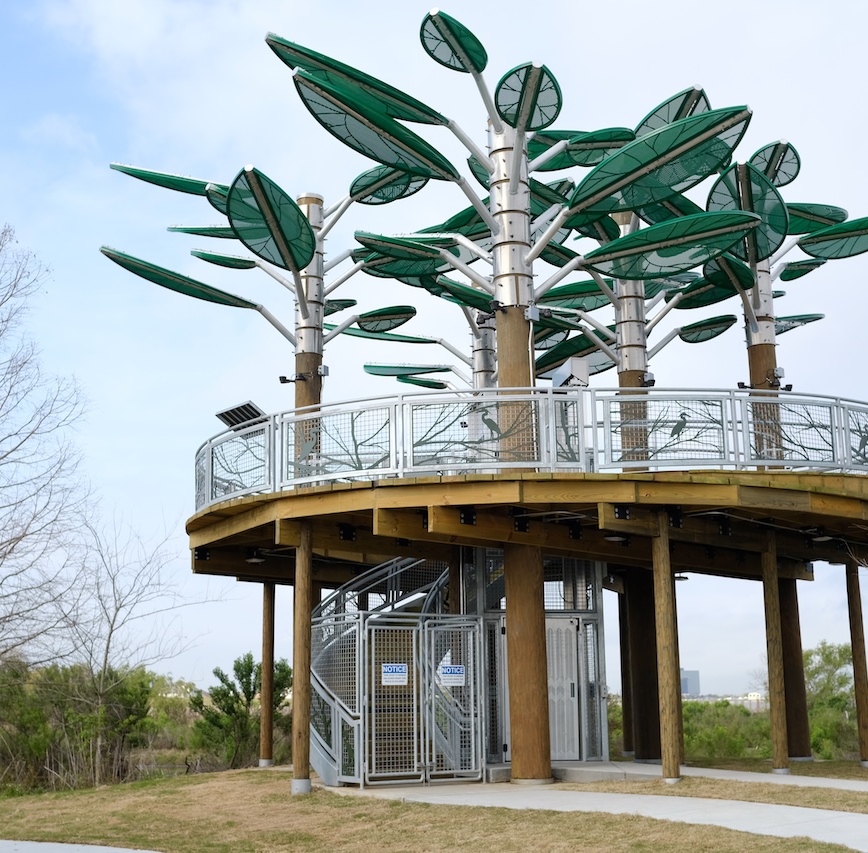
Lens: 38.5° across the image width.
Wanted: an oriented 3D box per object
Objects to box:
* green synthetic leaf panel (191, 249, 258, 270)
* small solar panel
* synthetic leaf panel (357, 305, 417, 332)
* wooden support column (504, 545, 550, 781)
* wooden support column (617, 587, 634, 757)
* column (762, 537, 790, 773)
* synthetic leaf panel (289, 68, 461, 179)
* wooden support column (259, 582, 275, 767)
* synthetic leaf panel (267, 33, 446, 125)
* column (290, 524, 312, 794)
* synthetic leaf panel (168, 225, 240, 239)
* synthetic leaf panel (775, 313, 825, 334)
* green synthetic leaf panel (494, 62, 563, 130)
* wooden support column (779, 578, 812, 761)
[{"bbox_3d":[-3.769,-3.054,22.498,1.310,0.170,0.880,11,-6,12],"label":"green synthetic leaf panel"},{"bbox_3d":[-2.865,-0.073,19.061,0.610,0.050,1.150,45,-32,-20],"label":"small solar panel"},{"bbox_3d":[-0.827,-1.966,22.318,1.431,0.170,0.800,-12,-16,-44],"label":"synthetic leaf panel"},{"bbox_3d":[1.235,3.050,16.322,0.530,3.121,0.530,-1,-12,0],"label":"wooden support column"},{"bbox_3d":[3.578,4.519,23.160,0.210,3.142,0.210,-1,-12,0],"label":"wooden support column"},{"bbox_3d":[4.646,3.087,17.016,0.240,3.189,0.240,-4,-13,15],"label":"column"},{"bbox_3d":[-0.761,-3.913,16.500,2.590,0.230,1.200,28,-9,-25],"label":"synthetic leaf panel"},{"bbox_3d":[-2.831,4.142,21.111,0.235,3.079,0.235,1,-12,-8],"label":"wooden support column"},{"bbox_3d":[-1.048,-4.689,17.065,2.664,0.230,1.200,21,-3,-15],"label":"synthetic leaf panel"},{"bbox_3d":[-1.644,2.879,15.650,0.215,3.365,0.215,-1,-12,0],"label":"column"},{"bbox_3d":[-4.117,-3.708,23.686,2.780,0.180,1.200,8,3,35],"label":"synthetic leaf panel"},{"bbox_3d":[6.684,-1.852,23.191,1.150,0.220,2.500,-25,-9,28],"label":"synthetic leaf panel"},{"bbox_3d":[1.249,-4.272,16.315,0.880,0.170,1.284,9,-27,-3],"label":"green synthetic leaf panel"},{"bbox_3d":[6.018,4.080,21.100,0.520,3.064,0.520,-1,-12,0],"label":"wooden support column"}]

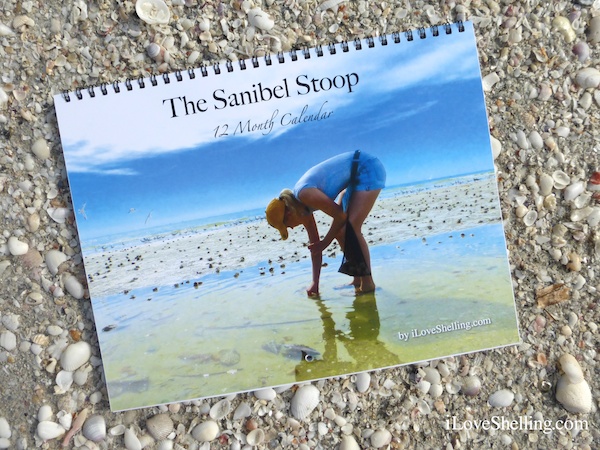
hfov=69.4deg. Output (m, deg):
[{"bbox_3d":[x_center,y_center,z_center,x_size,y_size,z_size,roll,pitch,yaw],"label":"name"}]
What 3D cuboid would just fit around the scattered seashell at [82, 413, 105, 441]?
[{"bbox_3d":[-0.138,0.137,0.291,0.015,0.007,0.017,8,91,0],"label":"scattered seashell"}]

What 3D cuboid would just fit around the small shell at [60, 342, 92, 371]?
[{"bbox_3d":[-0.153,0.090,0.297,0.024,0.010,0.017,-41,91,2],"label":"small shell"}]

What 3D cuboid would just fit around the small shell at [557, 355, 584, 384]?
[{"bbox_3d":[0.184,0.098,0.294,0.011,0.009,0.020,-30,91,1],"label":"small shell"}]

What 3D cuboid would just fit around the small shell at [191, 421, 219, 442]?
[{"bbox_3d":[-0.063,0.139,0.292,0.017,0.006,0.013,-14,90,1],"label":"small shell"}]

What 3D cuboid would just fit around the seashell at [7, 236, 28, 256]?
[{"bbox_3d":[-0.192,0.015,0.296,0.014,0.007,0.011,37,92,-1],"label":"seashell"}]

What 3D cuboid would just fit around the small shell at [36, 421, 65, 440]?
[{"bbox_3d":[-0.173,0.142,0.300,0.019,0.007,0.012,6,92,0],"label":"small shell"}]

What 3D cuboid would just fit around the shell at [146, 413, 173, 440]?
[{"bbox_3d":[-0.094,0.136,0.291,0.017,0.007,0.016,-20,90,1],"label":"shell"}]

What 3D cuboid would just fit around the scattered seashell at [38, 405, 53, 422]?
[{"bbox_3d":[-0.176,0.131,0.300,0.009,0.006,0.013,15,92,0],"label":"scattered seashell"}]

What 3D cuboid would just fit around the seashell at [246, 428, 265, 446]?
[{"bbox_3d":[-0.030,0.143,0.292,0.009,0.005,0.012,34,91,0],"label":"seashell"}]

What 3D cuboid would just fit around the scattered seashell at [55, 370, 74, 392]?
[{"bbox_3d":[-0.159,0.106,0.292,0.011,0.005,0.014,12,91,0],"label":"scattered seashell"}]

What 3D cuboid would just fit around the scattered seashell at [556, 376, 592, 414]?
[{"bbox_3d":[0.184,0.114,0.290,0.023,0.009,0.023,5,91,0],"label":"scattered seashell"}]

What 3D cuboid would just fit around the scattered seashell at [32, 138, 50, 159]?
[{"bbox_3d":[-0.175,-0.052,0.294,0.011,0.006,0.013,-29,91,1],"label":"scattered seashell"}]

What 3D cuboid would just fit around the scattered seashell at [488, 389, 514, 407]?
[{"bbox_3d":[0.138,0.119,0.297,0.018,0.007,0.011,-15,92,1],"label":"scattered seashell"}]

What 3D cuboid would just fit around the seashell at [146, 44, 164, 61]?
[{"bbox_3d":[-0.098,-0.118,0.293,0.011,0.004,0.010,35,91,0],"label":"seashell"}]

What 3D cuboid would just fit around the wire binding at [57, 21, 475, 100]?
[{"bbox_3d":[-0.024,-0.108,0.286,0.267,0.008,0.008,-10,92,1],"label":"wire binding"}]

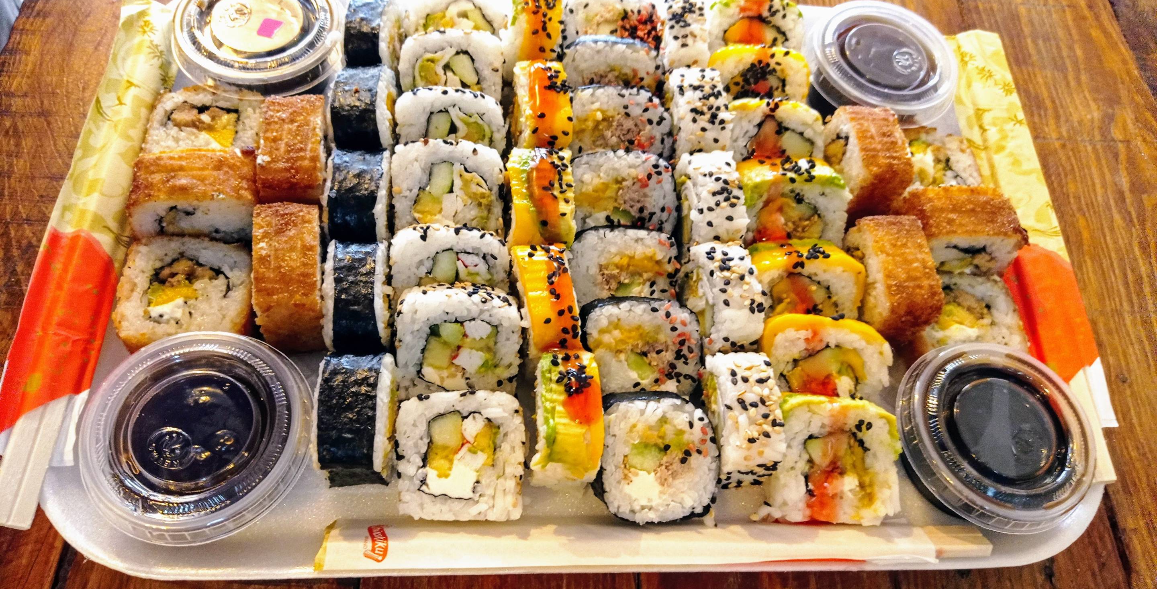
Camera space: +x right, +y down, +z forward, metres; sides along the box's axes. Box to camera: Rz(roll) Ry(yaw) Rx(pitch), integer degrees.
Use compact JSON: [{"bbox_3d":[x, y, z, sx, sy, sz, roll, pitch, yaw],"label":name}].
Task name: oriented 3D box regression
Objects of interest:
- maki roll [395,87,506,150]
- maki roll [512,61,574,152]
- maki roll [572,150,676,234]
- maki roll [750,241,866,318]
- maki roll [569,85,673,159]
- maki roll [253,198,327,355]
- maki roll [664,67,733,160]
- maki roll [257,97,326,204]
[{"bbox_3d":[-0.048,-0.057,0.352,0.039,0.039,0.021,1,18,-6],"label":"maki roll"},{"bbox_3d":[-0.015,-0.073,0.384,0.023,0.038,0.041,-1,59,-3],"label":"maki roll"},{"bbox_3d":[0.018,-0.037,0.366,0.038,0.021,0.037,1,103,-7],"label":"maki roll"},{"bbox_3d":[0.083,0.002,0.347,0.041,0.040,0.024,8,24,-3],"label":"maki roll"},{"bbox_3d":[0.017,-0.061,0.362,0.037,0.021,0.038,8,102,-1],"label":"maki roll"},{"bbox_3d":[-0.101,-0.006,0.328,0.021,0.040,0.044,-2,59,-9],"label":"maki roll"},{"bbox_3d":[0.051,-0.076,0.395,0.020,0.036,0.036,0,59,-8],"label":"maki roll"},{"bbox_3d":[-0.108,-0.050,0.355,0.023,0.041,0.043,1,59,-7],"label":"maki roll"}]

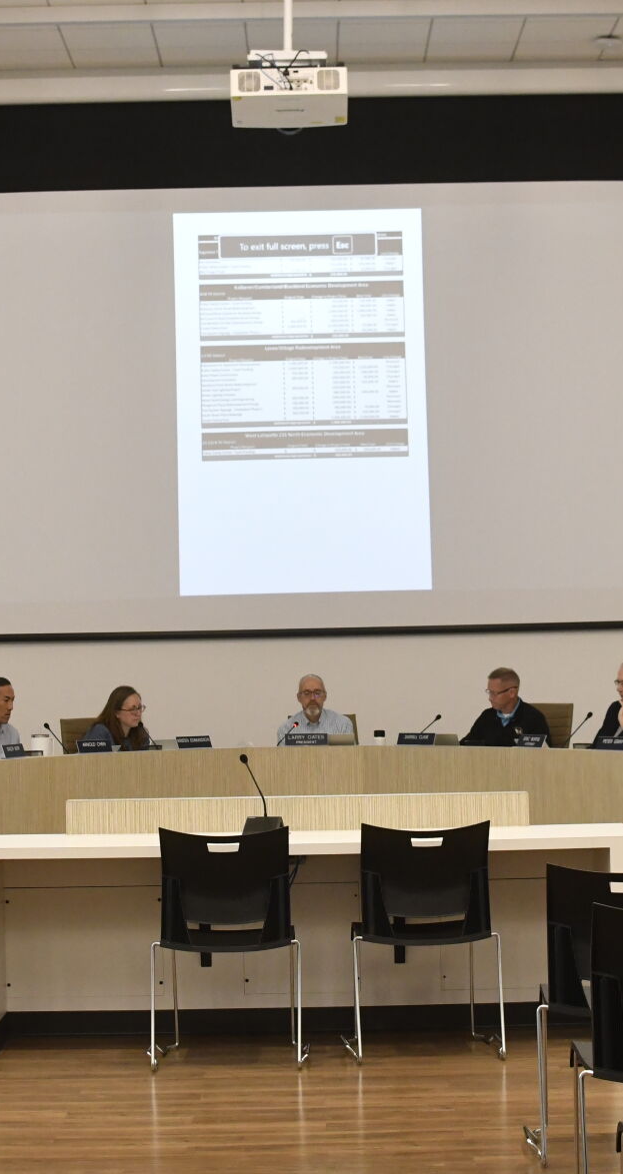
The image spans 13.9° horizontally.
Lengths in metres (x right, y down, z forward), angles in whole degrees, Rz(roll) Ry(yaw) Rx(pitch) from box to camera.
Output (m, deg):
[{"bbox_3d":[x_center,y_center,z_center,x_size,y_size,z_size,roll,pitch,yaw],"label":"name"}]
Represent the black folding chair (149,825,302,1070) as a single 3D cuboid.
[{"bbox_3d":[-0.294,1.267,9.146,0.520,0.835,0.570,-1,-1,1],"label":"black folding chair"}]

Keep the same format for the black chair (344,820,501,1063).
[{"bbox_3d":[0.398,1.256,9.229,0.520,0.835,0.570,-1,-1,-4],"label":"black chair"}]

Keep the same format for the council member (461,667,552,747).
[{"bbox_3d":[1.087,1.133,14.074,0.510,1.350,0.700,-2,-2,18],"label":"council member"}]

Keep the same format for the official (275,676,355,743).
[{"bbox_3d":[0.028,1.171,14.844,0.520,1.312,0.800,-1,-1,0],"label":"official"}]

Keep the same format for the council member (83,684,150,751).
[{"bbox_3d":[-1.067,1.212,14.811,0.500,1.269,0.800,0,-2,-38],"label":"council member"}]

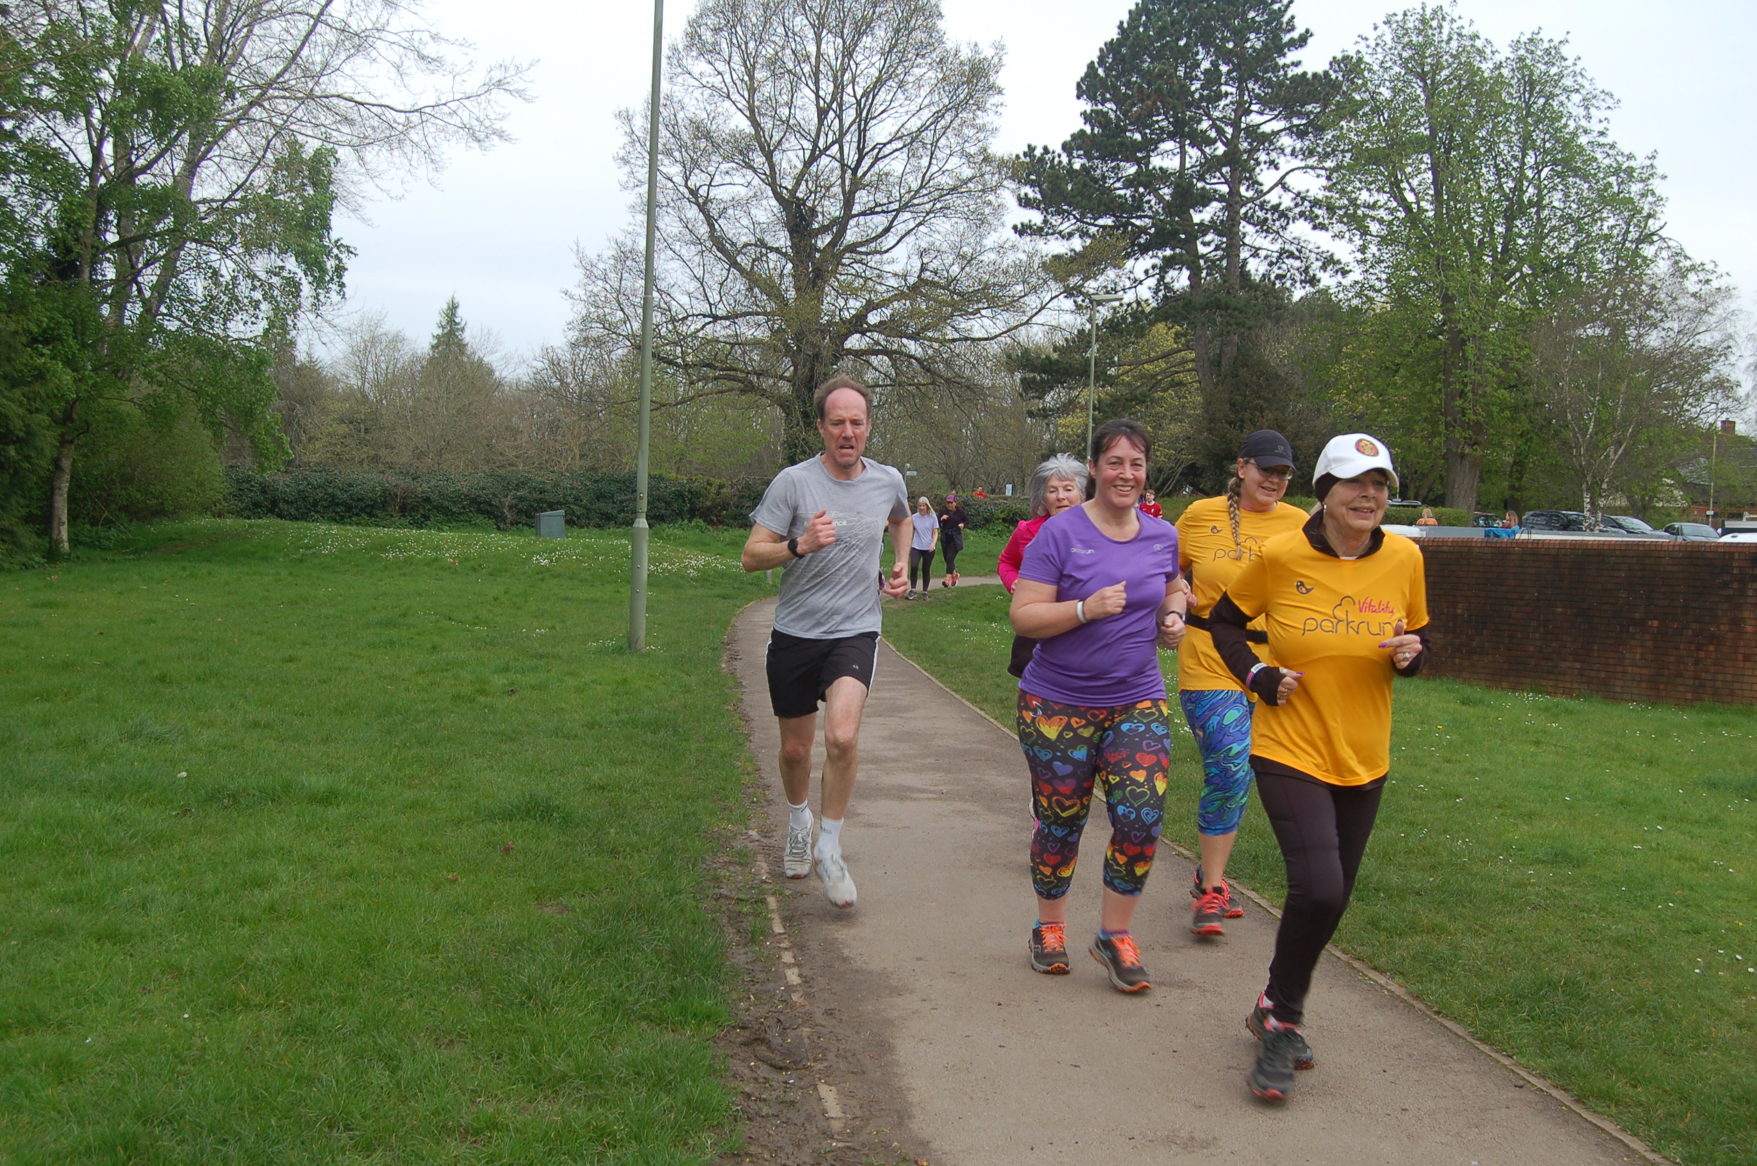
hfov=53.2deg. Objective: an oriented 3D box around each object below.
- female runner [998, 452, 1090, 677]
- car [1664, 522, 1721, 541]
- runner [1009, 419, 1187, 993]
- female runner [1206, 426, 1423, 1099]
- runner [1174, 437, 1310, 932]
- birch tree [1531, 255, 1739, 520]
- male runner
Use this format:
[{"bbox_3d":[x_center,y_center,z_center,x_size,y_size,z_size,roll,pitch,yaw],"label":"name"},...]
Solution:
[{"bbox_3d":[0.714,0.286,7.000,0.500,1.600,0.550,2,1,-8],"label":"female runner"},{"bbox_3d":[29.752,-1.447,64.000,1.780,1.460,4.200,2,1,-5],"label":"car"},{"bbox_3d":[0.646,0.344,5.180,0.530,1.650,0.550,2,1,-6],"label":"runner"},{"bbox_3d":[1.105,0.437,4.380,0.550,1.620,0.580,2,1,-10],"label":"female runner"},{"bbox_3d":[1.222,0.322,5.800,0.520,1.650,0.560,2,1,-9],"label":"runner"},{"bbox_3d":[21.093,-4.818,49.000,5.500,8.500,5.200,2,1,0],"label":"birch tree"},{"bbox_3d":[-0.178,0.187,5.920,0.550,1.770,0.650,2,1,-6],"label":"male runner"}]

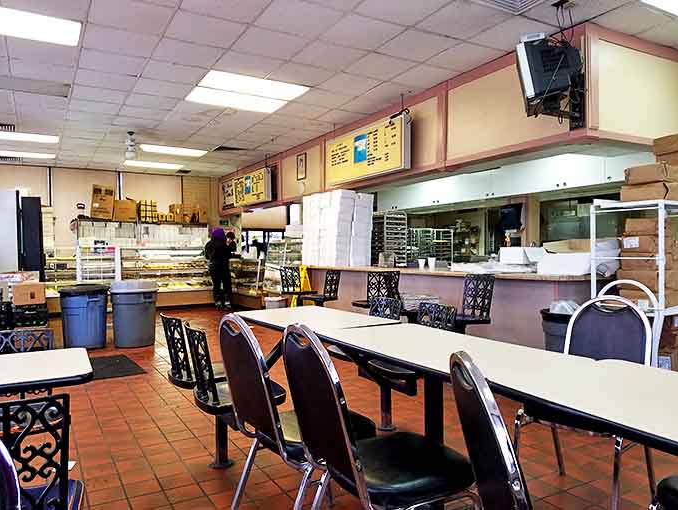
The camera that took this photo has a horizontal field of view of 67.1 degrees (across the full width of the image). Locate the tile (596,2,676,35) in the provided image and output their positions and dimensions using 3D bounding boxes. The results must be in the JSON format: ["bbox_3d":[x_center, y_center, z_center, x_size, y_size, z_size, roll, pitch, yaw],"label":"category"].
[{"bbox_3d":[2.490,-1.994,4.308,0.610,0.022,0.384,-1,1,-30],"label":"tile"}]

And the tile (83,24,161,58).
[{"bbox_3d":[-1.984,-1.955,4.667,0.610,0.022,0.610,-1,1,-30],"label":"tile"}]

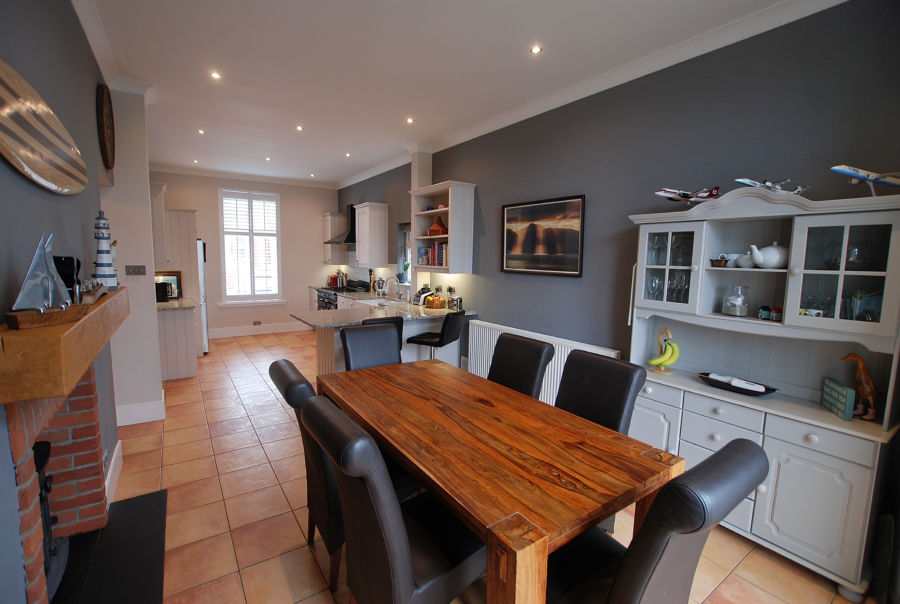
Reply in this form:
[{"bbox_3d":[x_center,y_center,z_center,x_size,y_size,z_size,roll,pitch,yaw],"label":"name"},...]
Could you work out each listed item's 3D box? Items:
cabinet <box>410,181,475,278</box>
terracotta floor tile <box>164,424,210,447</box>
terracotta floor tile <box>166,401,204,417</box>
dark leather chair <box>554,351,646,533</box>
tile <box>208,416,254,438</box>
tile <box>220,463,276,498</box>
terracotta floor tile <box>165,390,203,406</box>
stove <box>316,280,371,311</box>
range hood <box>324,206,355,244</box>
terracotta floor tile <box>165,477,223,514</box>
[{"bbox_3d":[-0.128,-0.896,4.740,0.355,1.045,0.900,-4,8,-36],"label":"cabinet"},{"bbox_3d":[-2.270,1.164,3.246,0.331,0.012,0.331,-4,8,-36],"label":"terracotta floor tile"},{"bbox_3d":[-2.735,1.114,3.876,0.335,0.010,0.335,-2,7,-36],"label":"terracotta floor tile"},{"bbox_3d":[0.666,0.851,2.076,0.620,1.040,0.440,-2,8,-36],"label":"dark leather chair"},{"bbox_3d":[-1.998,1.145,3.443,0.331,0.012,0.331,-4,8,-36],"label":"tile"},{"bbox_3d":[-1.405,1.250,2.634,0.331,0.012,0.331,-4,8,-36],"label":"tile"},{"bbox_3d":[-2.938,1.078,4.151,0.335,0.010,0.335,-2,7,-36],"label":"terracotta floor tile"},{"bbox_3d":[-2.047,0.266,7.102,0.620,0.920,1.030,-2,8,-36],"label":"stove"},{"bbox_3d":[-1.949,-1.434,7.081,0.500,0.730,1.090,-4,8,-36],"label":"range hood"},{"bbox_3d":[-1.677,1.268,2.437,0.331,0.012,0.331,-4,8,-36],"label":"terracotta floor tile"}]

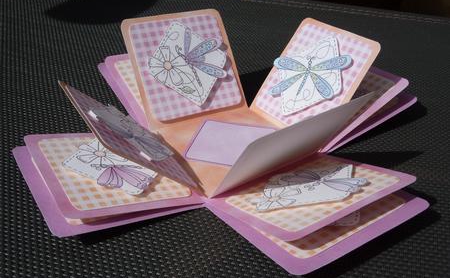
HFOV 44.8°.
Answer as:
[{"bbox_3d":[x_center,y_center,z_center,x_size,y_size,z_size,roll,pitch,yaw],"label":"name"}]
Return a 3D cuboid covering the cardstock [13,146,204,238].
[{"bbox_3d":[-0.081,0.026,0.375,0.101,0.007,0.101,-7,35,-32],"label":"cardstock"}]

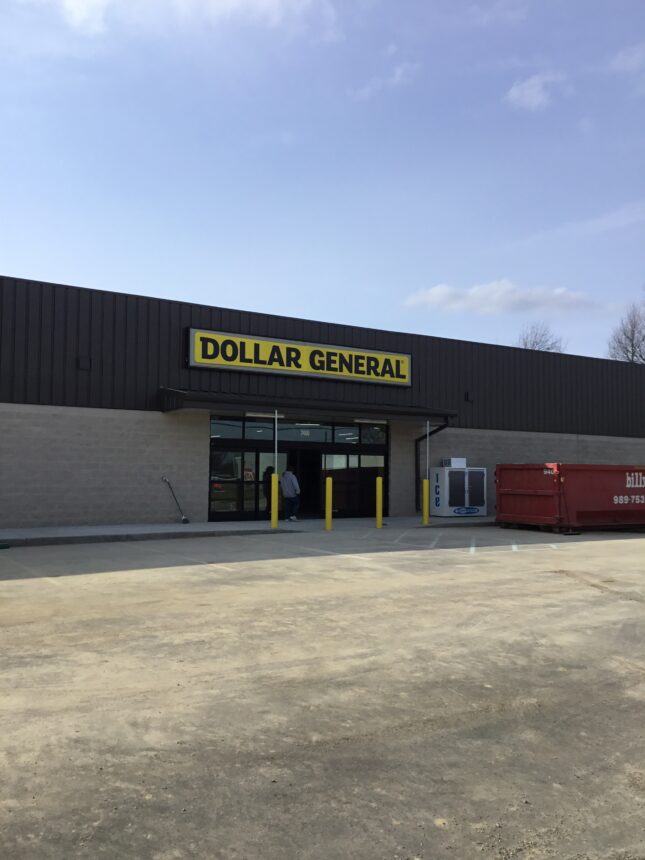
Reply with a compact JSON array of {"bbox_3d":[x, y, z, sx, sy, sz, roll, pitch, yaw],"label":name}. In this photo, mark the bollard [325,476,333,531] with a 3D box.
[{"bbox_3d":[0.177,2.002,20.823,0.173,1.440,0.173,3,-4,-33],"label":"bollard"}]

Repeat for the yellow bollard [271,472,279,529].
[{"bbox_3d":[-1.228,1.833,19.922,0.173,1.400,0.173,1,-3,0],"label":"yellow bollard"}]

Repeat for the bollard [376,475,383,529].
[{"bbox_3d":[1.606,2.043,21.747,0.173,1.430,0.173,1,-3,0],"label":"bollard"}]

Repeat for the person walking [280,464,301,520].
[{"bbox_3d":[-0.916,1.844,22.688,0.560,1.670,0.420,1,-3,-14],"label":"person walking"}]

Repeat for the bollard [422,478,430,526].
[{"bbox_3d":[3.048,2.126,22.677,0.173,1.340,0.173,3,-4,-33],"label":"bollard"}]

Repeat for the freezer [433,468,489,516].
[{"bbox_3d":[4.591,2.086,26.041,1.890,1.640,0.780,3,-4,-33],"label":"freezer"}]

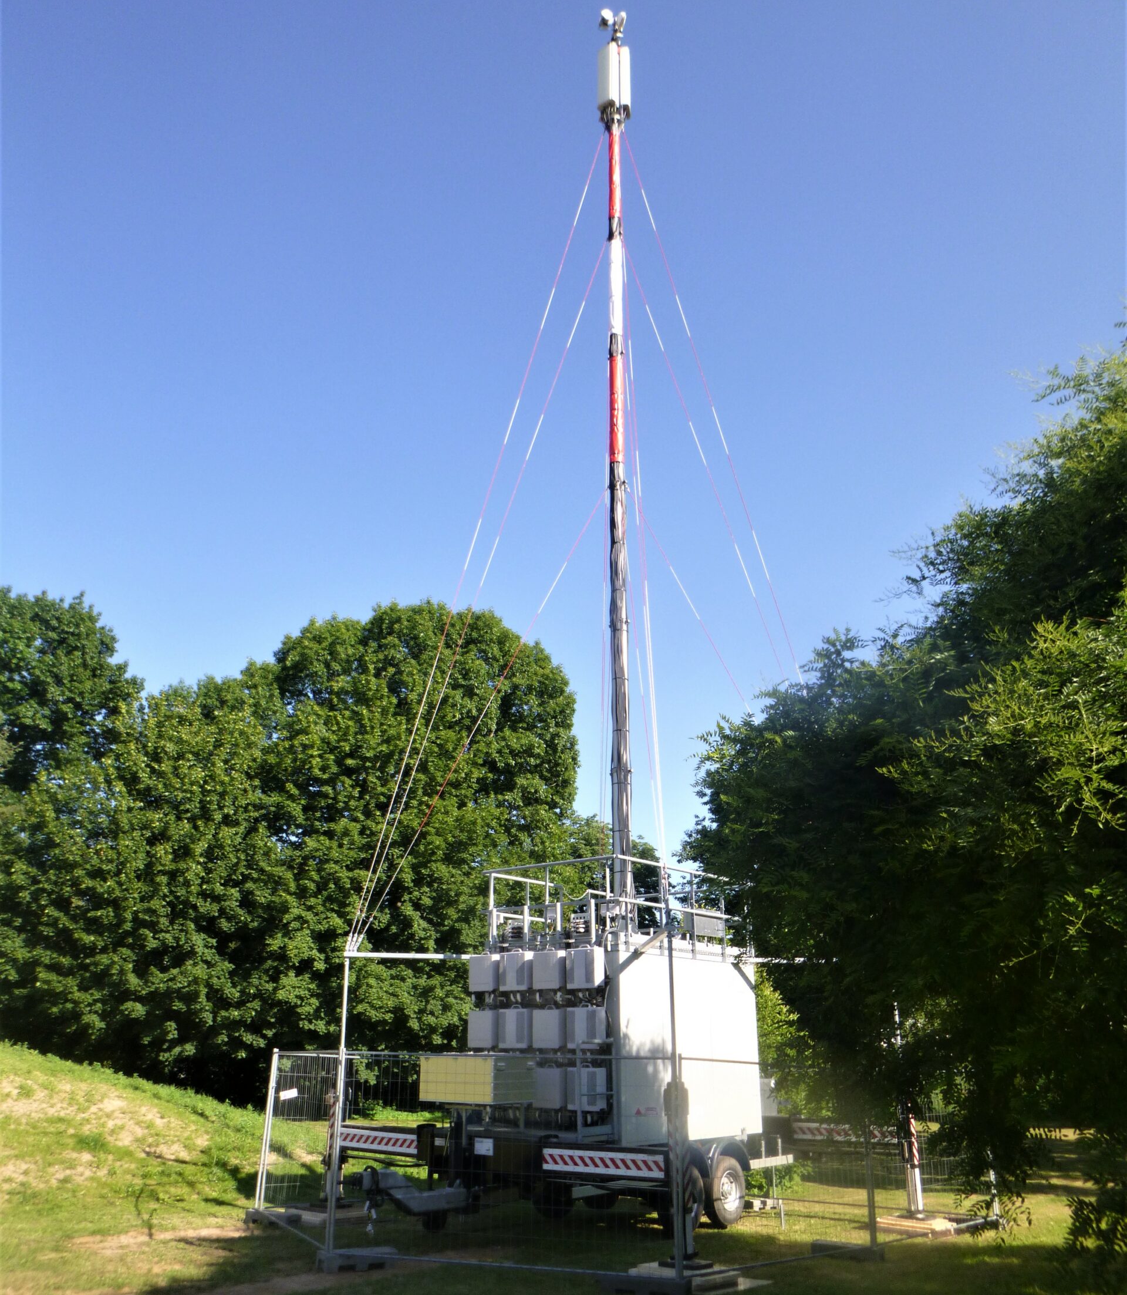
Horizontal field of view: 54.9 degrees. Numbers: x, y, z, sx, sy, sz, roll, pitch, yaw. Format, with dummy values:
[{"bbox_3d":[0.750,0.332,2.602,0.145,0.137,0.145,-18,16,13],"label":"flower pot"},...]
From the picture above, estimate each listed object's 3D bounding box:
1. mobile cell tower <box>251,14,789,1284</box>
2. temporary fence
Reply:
[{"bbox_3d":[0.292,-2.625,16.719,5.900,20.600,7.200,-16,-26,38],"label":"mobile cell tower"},{"bbox_3d":[0.496,6.302,13.975,7.200,2.150,8.700,-16,-26,38],"label":"temporary fence"}]

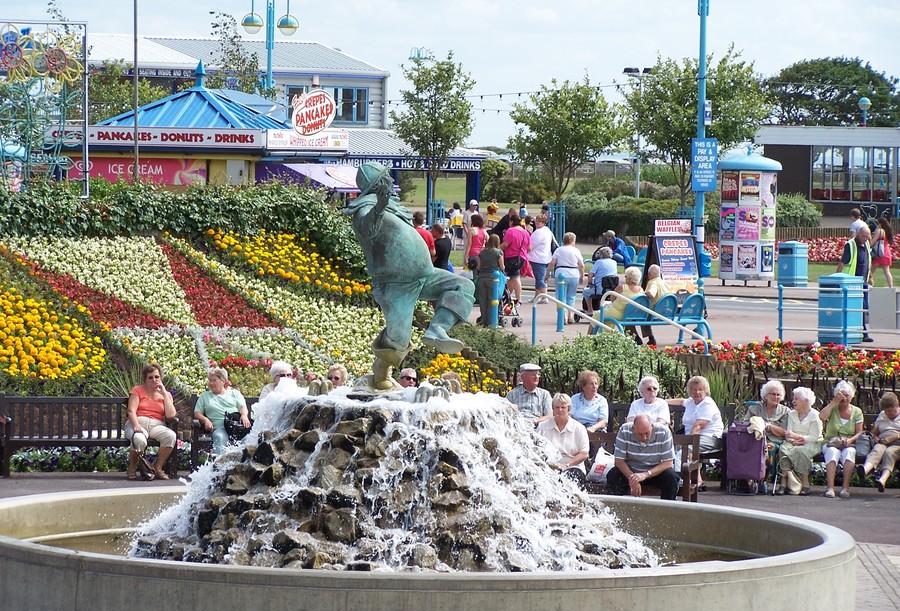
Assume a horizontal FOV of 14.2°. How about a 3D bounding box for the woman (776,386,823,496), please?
[{"bbox_3d":[3.753,1.426,38.700,0.500,1.160,0.800,2,3,10],"label":"woman"}]

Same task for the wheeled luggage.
[{"bbox_3d":[3.214,1.562,39.305,0.380,0.920,0.360,2,3,19],"label":"wheeled luggage"}]

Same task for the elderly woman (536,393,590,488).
[{"bbox_3d":[1.096,1.499,34.600,0.520,1.260,0.800,2,3,7],"label":"elderly woman"}]

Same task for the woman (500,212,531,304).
[{"bbox_3d":[1.200,-0.824,66.200,0.560,1.650,0.420,0,2,-6],"label":"woman"}]

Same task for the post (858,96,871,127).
[{"bbox_3d":[17.399,-6.173,152.116,0.500,5.200,0.500,1,3,0],"label":"post"}]

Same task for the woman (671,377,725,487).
[{"bbox_3d":[2.650,1.367,38.700,0.560,1.200,0.680,2,3,37],"label":"woman"}]

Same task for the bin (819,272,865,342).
[{"bbox_3d":[6.121,0.047,56.500,0.500,1.090,0.500,3,3,40],"label":"bin"}]

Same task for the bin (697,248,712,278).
[{"bbox_3d":[4.705,-0.754,66.500,0.260,0.500,0.240,-1,3,-30],"label":"bin"}]

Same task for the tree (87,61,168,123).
[{"bbox_3d":[-8.414,-3.696,92.000,2.800,5.100,2.800,1,2,0],"label":"tree"}]

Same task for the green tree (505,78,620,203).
[{"bbox_3d":[2.616,-2.858,80.450,2.700,4.550,2.700,1,3,0],"label":"green tree"}]

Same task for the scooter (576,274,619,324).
[{"bbox_3d":[2.499,-0.157,60.000,0.600,0.950,1.150,-1,3,-38],"label":"scooter"}]

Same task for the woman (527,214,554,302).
[{"bbox_3d":[1.698,-0.872,67.800,0.420,1.650,0.520,3,3,37],"label":"woman"}]

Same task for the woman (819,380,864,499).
[{"bbox_3d":[4.138,1.401,38.200,0.520,1.210,0.750,1,2,5],"label":"woman"}]

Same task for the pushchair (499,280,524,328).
[{"bbox_3d":[0.976,-0.133,60.300,0.470,1.000,0.750,2,3,30],"label":"pushchair"}]

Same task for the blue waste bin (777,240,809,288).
[{"bbox_3d":[7.600,-0.931,79.977,0.500,1.050,0.500,3,3,39],"label":"blue waste bin"}]

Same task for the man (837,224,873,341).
[{"bbox_3d":[6.171,-0.327,55.000,0.580,1.740,0.420,-1,3,-37],"label":"man"}]

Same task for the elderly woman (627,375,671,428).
[{"bbox_3d":[2.109,1.382,38.400,0.500,1.200,0.800,1,3,-2],"label":"elderly woman"}]

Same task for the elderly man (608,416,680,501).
[{"bbox_3d":[1.906,1.605,35.604,0.660,1.120,0.750,1,3,12],"label":"elderly man"}]

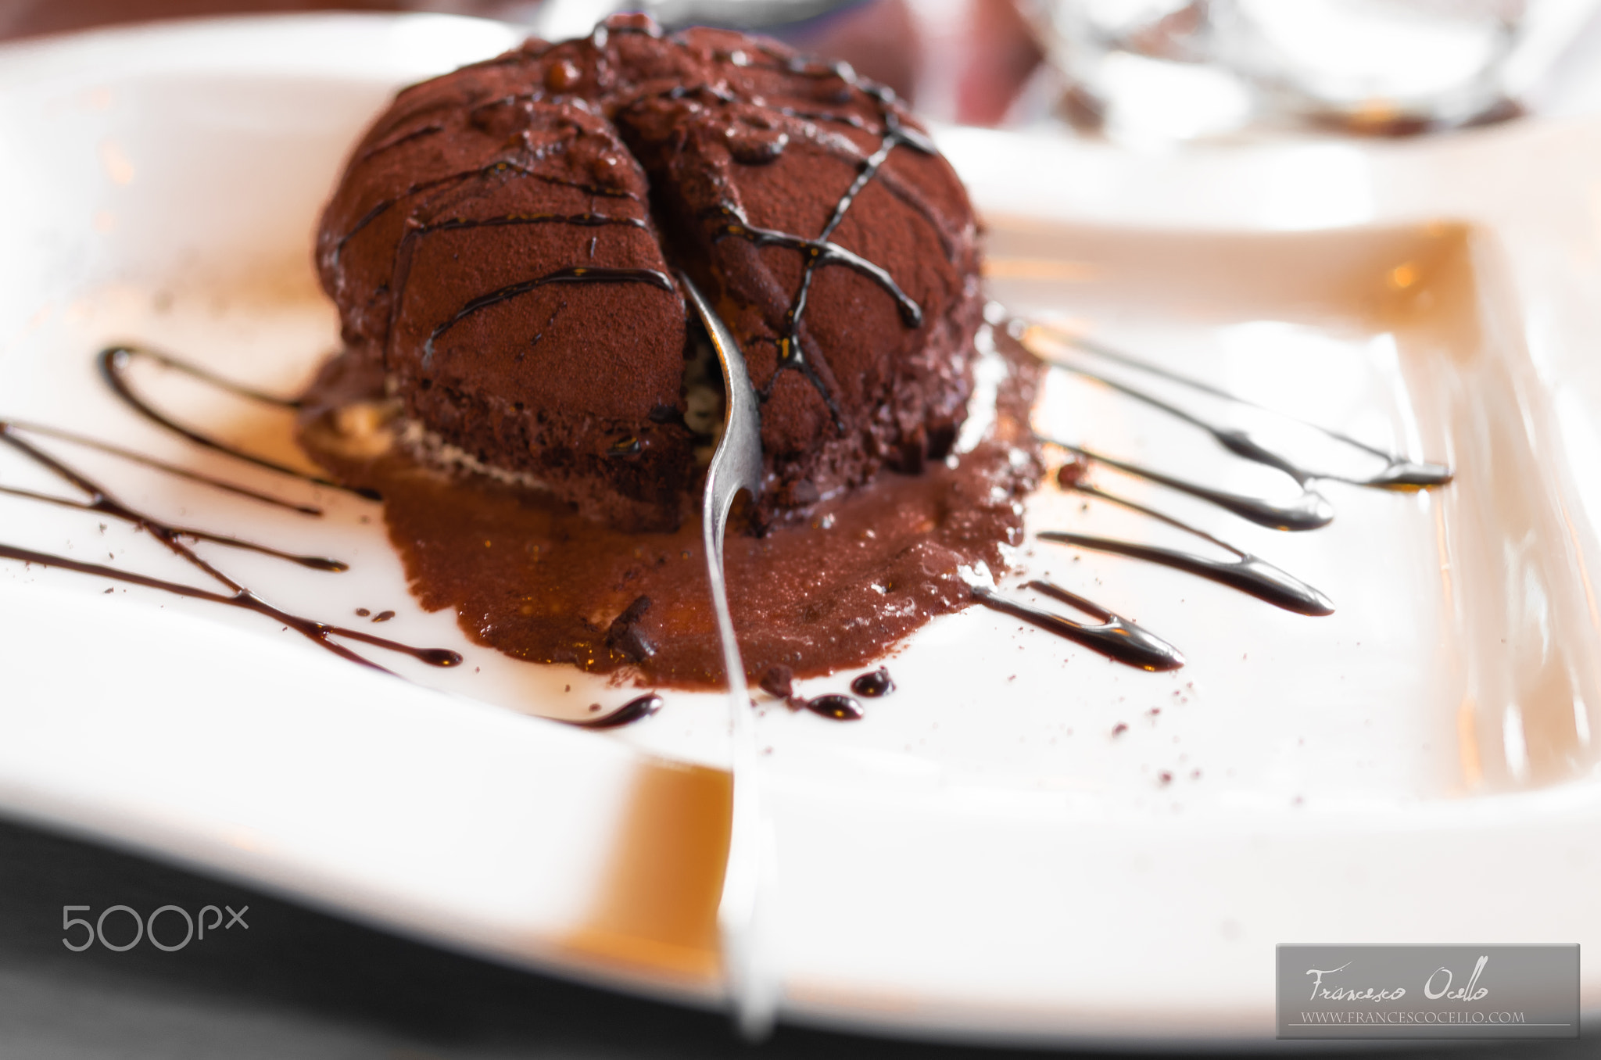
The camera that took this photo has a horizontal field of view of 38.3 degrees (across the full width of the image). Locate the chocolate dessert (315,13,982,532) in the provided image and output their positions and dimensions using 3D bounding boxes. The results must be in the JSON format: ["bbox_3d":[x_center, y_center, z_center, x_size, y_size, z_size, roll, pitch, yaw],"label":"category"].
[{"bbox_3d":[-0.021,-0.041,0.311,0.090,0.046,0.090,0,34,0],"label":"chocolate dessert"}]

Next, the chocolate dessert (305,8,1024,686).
[{"bbox_3d":[-0.018,-0.034,0.301,0.103,0.046,0.117,0,34,0],"label":"chocolate dessert"}]

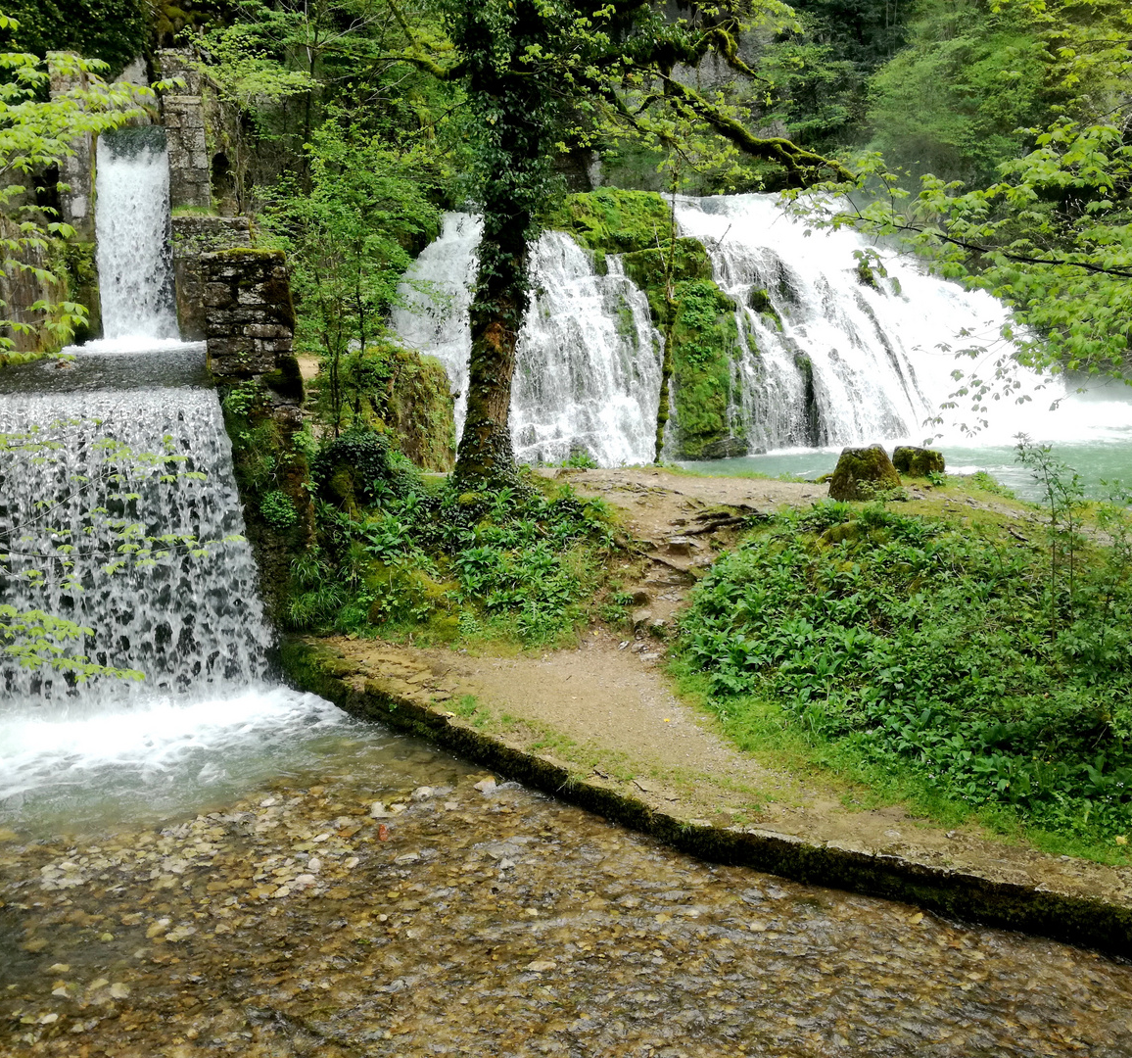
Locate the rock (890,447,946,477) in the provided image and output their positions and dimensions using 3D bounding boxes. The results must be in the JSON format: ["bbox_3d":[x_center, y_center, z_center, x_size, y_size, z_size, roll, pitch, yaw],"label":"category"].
[{"bbox_3d":[4.806,-0.920,15.000,0.676,0.344,0.620,3,10,18],"label":"rock"}]

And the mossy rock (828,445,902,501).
[{"bbox_3d":[3.314,-0.630,12.200,0.740,0.549,0.750,3,10,15],"label":"mossy rock"}]

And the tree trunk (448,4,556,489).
[{"bbox_3d":[-0.713,-3.135,12.700,1.175,5.297,1.000,-1,10,-3],"label":"tree trunk"}]

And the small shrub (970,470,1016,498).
[{"bbox_3d":[5.440,-0.577,14.000,0.513,0.291,0.500,4,11,21],"label":"small shrub"}]

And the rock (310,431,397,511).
[{"bbox_3d":[-2.469,-0.690,12.800,0.921,0.881,0.900,-2,10,-11],"label":"rock"}]

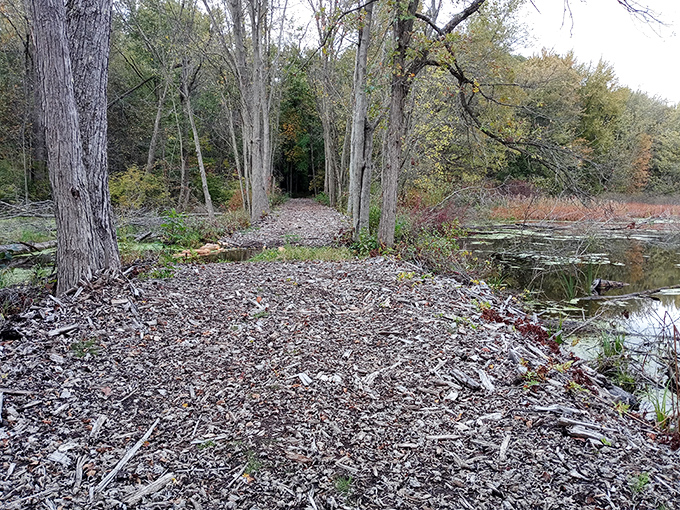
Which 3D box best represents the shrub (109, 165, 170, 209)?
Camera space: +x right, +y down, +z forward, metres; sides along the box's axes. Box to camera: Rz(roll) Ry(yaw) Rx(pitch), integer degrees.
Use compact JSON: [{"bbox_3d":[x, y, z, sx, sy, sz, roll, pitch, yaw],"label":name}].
[{"bbox_3d":[-9.916,-3.363,27.000,3.100,2.150,2.500,-3,8,-20],"label":"shrub"}]

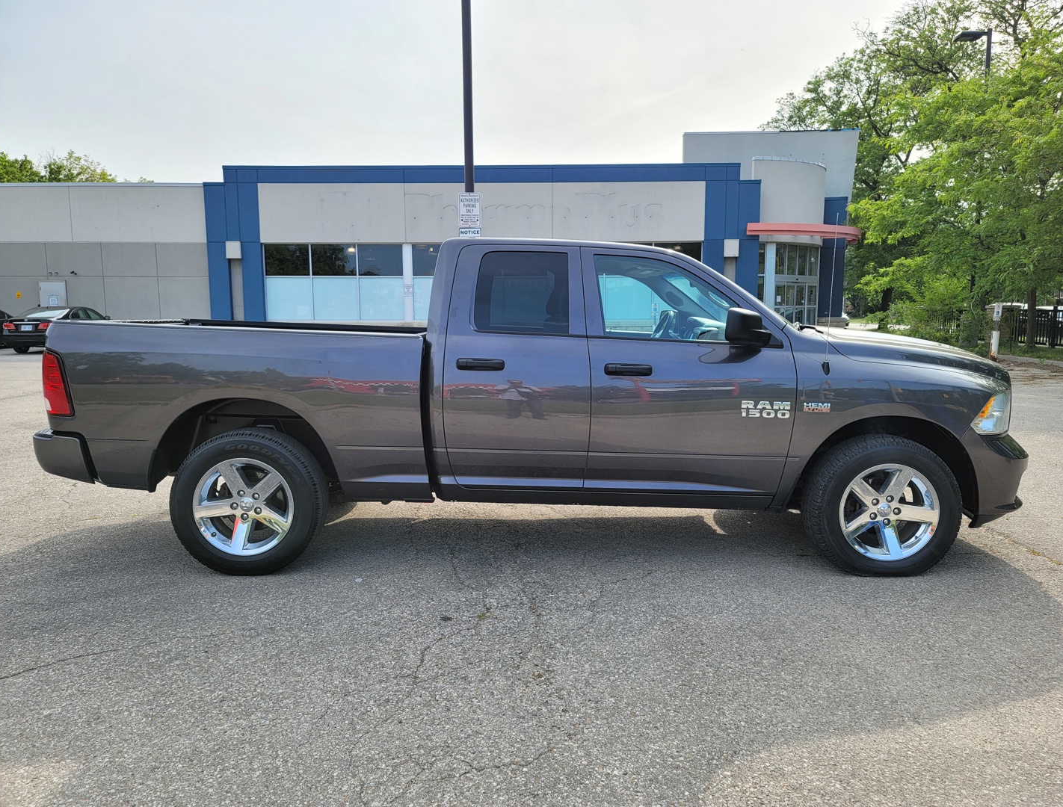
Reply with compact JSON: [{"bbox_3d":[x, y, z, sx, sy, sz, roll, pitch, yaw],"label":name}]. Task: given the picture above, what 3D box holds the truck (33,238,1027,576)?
[{"bbox_3d":[0.077,-0.111,5.227,5.820,1.950,2.080,0,8,1],"label":"truck"}]

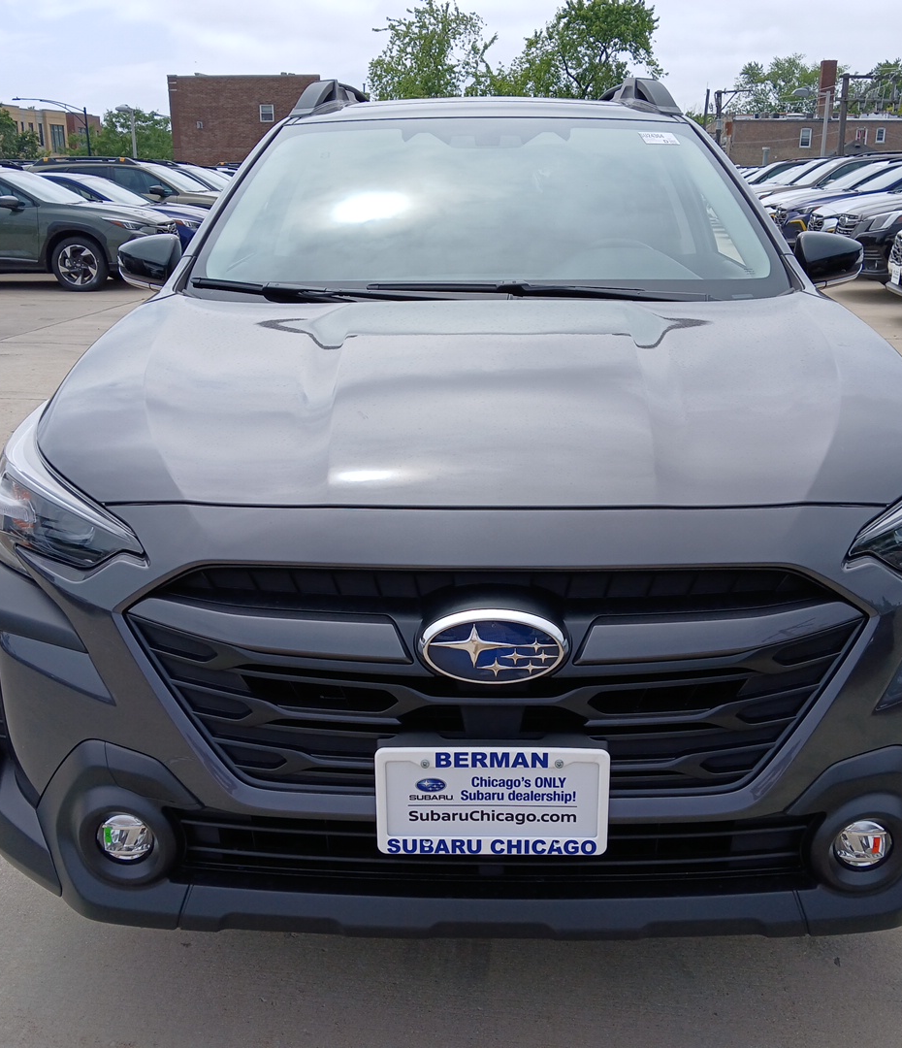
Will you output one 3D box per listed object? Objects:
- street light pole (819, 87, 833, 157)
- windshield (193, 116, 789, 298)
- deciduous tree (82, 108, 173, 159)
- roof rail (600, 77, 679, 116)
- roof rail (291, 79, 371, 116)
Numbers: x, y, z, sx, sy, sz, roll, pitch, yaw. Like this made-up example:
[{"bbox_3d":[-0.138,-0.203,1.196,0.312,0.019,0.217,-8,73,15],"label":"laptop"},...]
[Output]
[{"bbox_3d":[18.695,-18.925,52.829,0.190,5.260,0.190,0,18,1],"label":"street light pole"},{"bbox_3d":[0.097,-0.818,2.714,1.490,0.144,0.912,0,49,1],"label":"windshield"},{"bbox_3d":[-27.663,-31.969,90.000,7.600,7.400,7.200,0,18,0],"label":"deciduous tree"},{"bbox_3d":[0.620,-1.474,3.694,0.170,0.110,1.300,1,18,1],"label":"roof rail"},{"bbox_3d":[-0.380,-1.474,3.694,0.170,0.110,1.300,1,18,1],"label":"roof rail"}]

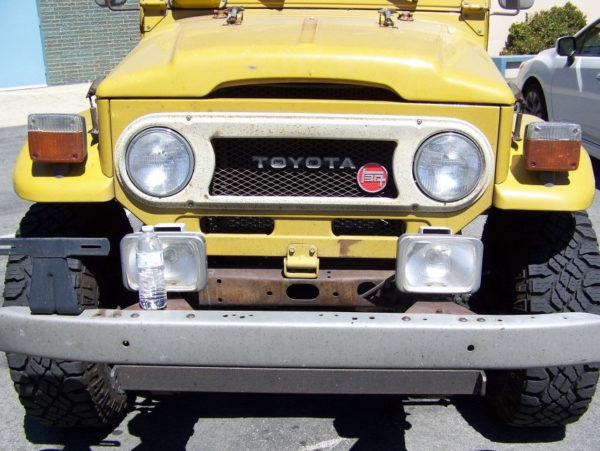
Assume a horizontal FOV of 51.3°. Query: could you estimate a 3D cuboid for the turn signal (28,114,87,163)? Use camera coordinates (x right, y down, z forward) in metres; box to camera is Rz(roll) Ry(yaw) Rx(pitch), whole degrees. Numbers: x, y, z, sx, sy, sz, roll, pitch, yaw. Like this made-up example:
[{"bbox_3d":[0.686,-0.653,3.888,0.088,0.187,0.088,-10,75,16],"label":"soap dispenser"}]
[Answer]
[{"bbox_3d":[-0.660,-0.245,1.724,0.142,0.127,0.065,1,17,1],"label":"turn signal"}]

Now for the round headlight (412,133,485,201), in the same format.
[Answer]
[{"bbox_3d":[0.383,-0.163,1.640,0.178,0.178,0.090,1,17,1],"label":"round headlight"}]

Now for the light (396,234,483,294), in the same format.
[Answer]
[{"bbox_3d":[0.359,0.086,1.638,0.210,0.146,0.090,1,17,1],"label":"light"}]

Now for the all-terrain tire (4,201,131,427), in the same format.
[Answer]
[{"bbox_3d":[-0.714,0.276,2.201,0.270,0.830,0.830,1,17,1],"label":"all-terrain tire"}]

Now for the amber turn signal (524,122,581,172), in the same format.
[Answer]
[{"bbox_3d":[0.681,-0.218,1.703,0.142,0.127,0.065,1,17,1],"label":"amber turn signal"}]

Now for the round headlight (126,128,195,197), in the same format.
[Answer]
[{"bbox_3d":[-0.358,-0.175,1.652,0.178,0.178,0.090,1,17,1],"label":"round headlight"}]

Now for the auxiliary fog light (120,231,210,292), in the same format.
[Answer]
[{"bbox_3d":[-0.349,0.082,1.652,0.210,0.146,0.090,1,17,1],"label":"auxiliary fog light"}]

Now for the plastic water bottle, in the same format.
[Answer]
[{"bbox_3d":[-0.357,0.103,1.486,0.065,0.205,0.065,1,17,1],"label":"plastic water bottle"}]

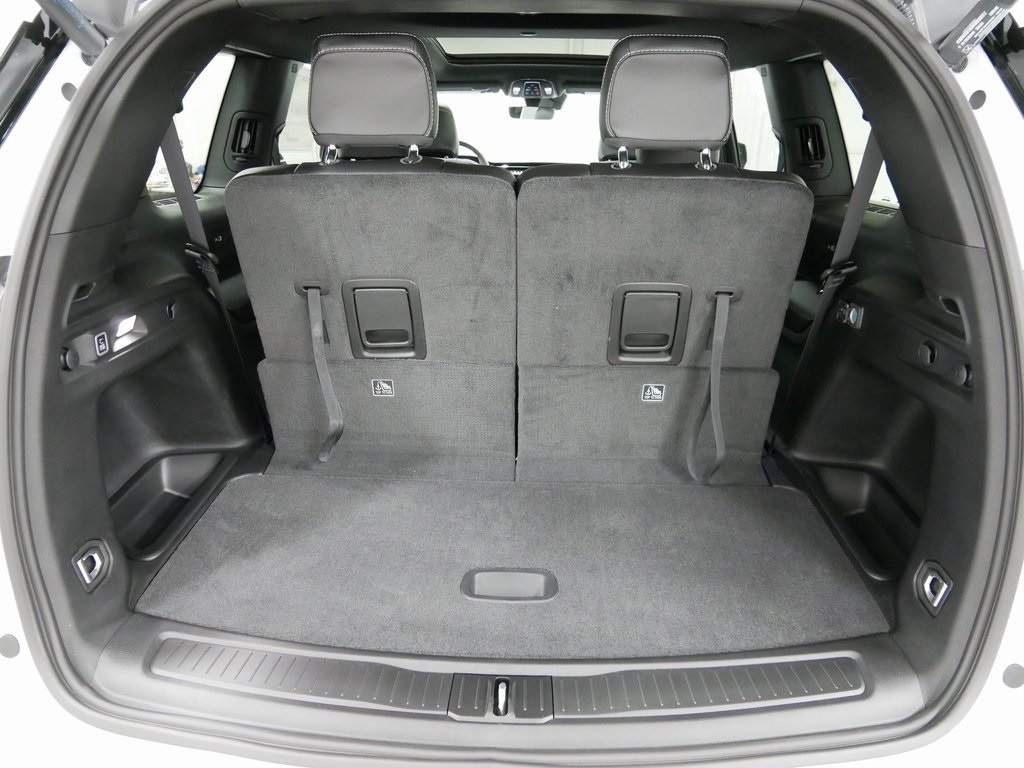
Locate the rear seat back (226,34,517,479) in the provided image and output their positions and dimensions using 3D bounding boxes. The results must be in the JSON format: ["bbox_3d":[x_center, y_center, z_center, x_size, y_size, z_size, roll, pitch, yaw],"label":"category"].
[{"bbox_3d":[-0.232,-0.189,1.389,0.497,0.887,0.224,1,33,3],"label":"rear seat back"}]

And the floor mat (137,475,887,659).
[{"bbox_3d":[-0.006,0.320,1.299,1.228,0.029,0.536,1,21,3],"label":"floor mat"}]

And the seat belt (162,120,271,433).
[{"bbox_3d":[-0.566,-0.166,1.358,0.117,0.643,0.078,1,21,3],"label":"seat belt"}]

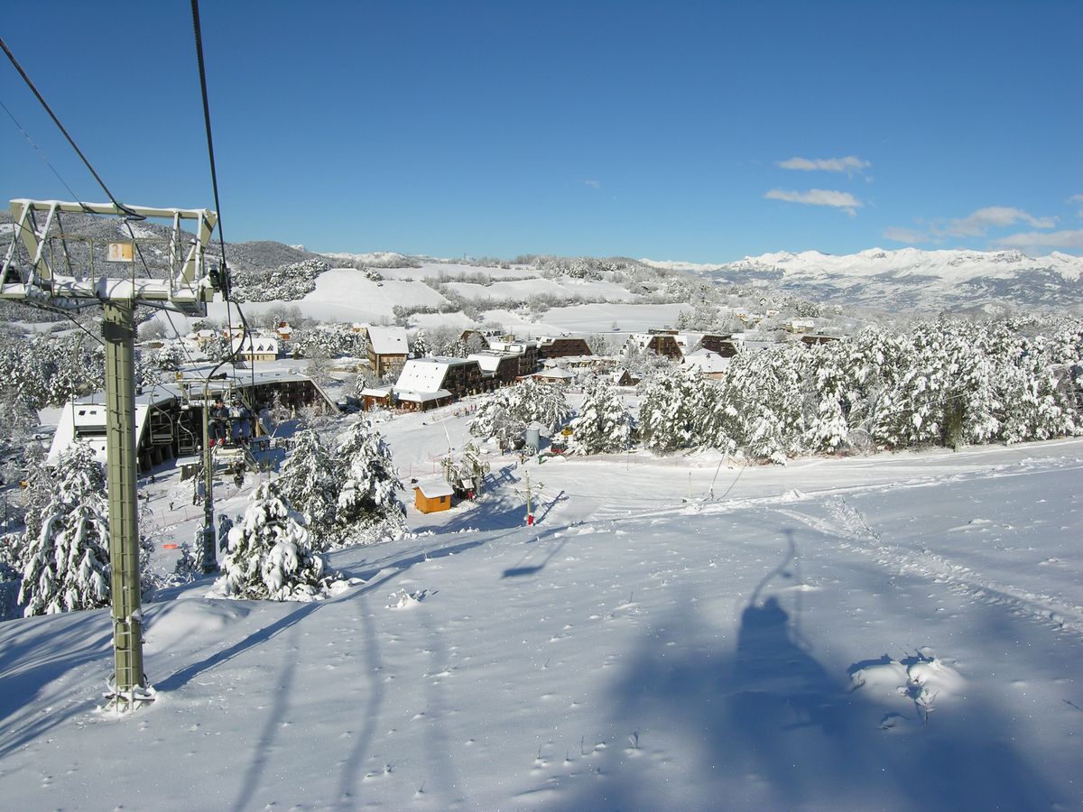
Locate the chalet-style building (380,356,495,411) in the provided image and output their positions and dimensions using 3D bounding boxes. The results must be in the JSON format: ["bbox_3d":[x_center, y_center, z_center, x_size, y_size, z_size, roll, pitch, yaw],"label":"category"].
[{"bbox_3d":[-30.408,-7.080,226.000,16.000,12.700,37.000,5,8,24],"label":"chalet-style building"}]

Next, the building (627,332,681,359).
[{"bbox_3d":[57.776,-29.459,380.000,25.000,15.000,15.000,-2,8,-18],"label":"building"}]

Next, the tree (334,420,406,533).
[{"bbox_3d":[-13.166,5.287,57.500,4.900,8.500,4.900,1,8,0],"label":"tree"}]

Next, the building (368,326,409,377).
[{"bbox_3d":[-53.534,-19.052,262.000,13.000,17.500,11.000,-3,9,-29],"label":"building"}]

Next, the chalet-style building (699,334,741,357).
[{"bbox_3d":[91.391,-29.847,385.000,22.000,13.000,14.000,0,8,-3],"label":"chalet-style building"}]

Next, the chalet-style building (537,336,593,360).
[{"bbox_3d":[12.214,-31.186,402.000,28.000,12.000,14.000,-1,8,-17],"label":"chalet-style building"}]

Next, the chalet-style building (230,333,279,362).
[{"bbox_3d":[-124.414,-25.586,325.000,19.000,11.500,11.000,-1,8,-13],"label":"chalet-style building"}]

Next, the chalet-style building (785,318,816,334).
[{"bbox_3d":[196.829,-60.687,570.000,19.000,11.000,11.000,2,8,3],"label":"chalet-style building"}]

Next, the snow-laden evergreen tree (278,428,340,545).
[{"bbox_3d":[-17.264,6.091,56.000,4.700,8.600,4.700,1,8,0],"label":"snow-laden evergreen tree"}]

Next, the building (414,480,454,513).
[{"bbox_3d":[-15.010,12.572,104.500,4.400,3.100,3.000,-4,10,-38],"label":"building"}]

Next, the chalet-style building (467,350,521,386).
[{"bbox_3d":[-16.503,-13.718,270.000,13.000,12.000,22.000,5,8,24],"label":"chalet-style building"}]

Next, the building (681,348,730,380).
[{"bbox_3d":[60.760,-15.148,277.000,15.000,11.500,13.000,-2,8,-20],"label":"building"}]

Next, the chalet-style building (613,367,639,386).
[{"bbox_3d":[27.870,-9.688,248.000,6.800,6.200,8.000,-1,8,-14],"label":"chalet-style building"}]

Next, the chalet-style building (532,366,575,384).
[{"bbox_3d":[4.643,-11.436,282.000,13.500,5.800,11.500,5,8,20],"label":"chalet-style building"}]

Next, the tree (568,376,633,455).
[{"bbox_3d":[11.630,1.460,149.000,12.000,14.500,11.800,2,8,0],"label":"tree"}]

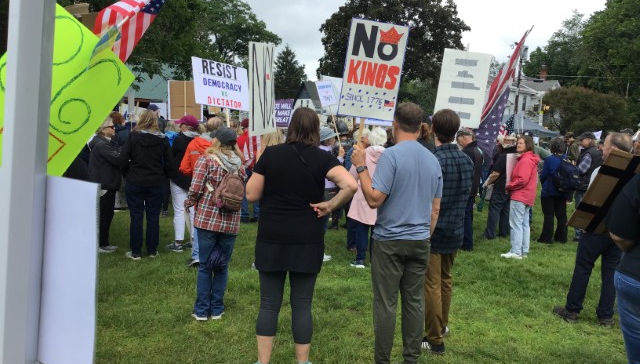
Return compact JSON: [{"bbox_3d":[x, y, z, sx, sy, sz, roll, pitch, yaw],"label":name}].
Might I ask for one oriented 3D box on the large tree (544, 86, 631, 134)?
[{"bbox_3d":[17.604,-3.570,38.230,5.600,5.550,5.400,3,5,0],"label":"large tree"}]

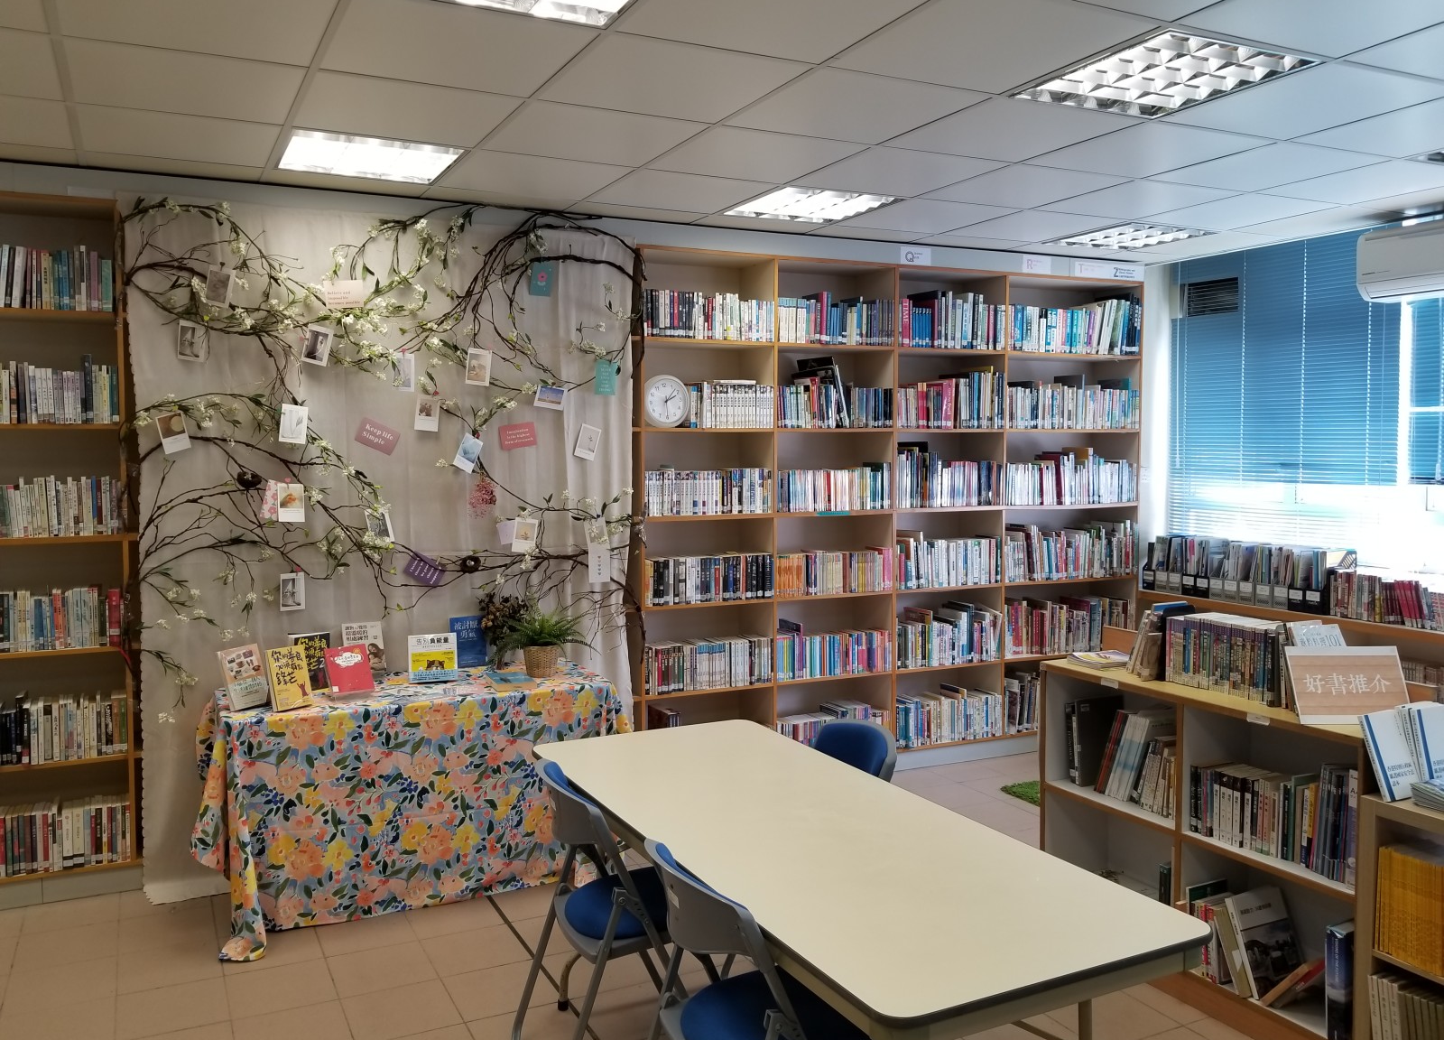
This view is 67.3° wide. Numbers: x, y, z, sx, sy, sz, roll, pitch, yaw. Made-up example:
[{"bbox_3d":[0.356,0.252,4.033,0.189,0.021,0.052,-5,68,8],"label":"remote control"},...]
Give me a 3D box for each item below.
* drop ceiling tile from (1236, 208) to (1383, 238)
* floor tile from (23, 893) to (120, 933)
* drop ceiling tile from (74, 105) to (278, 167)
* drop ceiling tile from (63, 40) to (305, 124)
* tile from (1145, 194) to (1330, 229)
[{"bbox_3d":[2.753,-1.377,5.003,0.470,0.015,0.600,-2,5,-26],"label":"drop ceiling tile"},{"bbox_3d":[-2.328,1.424,3.932,0.303,0.010,0.303,-3,5,-26],"label":"floor tile"},{"bbox_3d":[-1.786,-1.262,3.568,0.600,0.015,0.605,-2,5,-26],"label":"drop ceiling tile"},{"bbox_3d":[-1.496,-1.209,3.031,0.600,0.016,0.600,-3,5,-27],"label":"drop ceiling tile"},{"bbox_3d":[2.280,-1.367,4.817,0.595,0.016,0.595,-3,5,-26],"label":"tile"}]

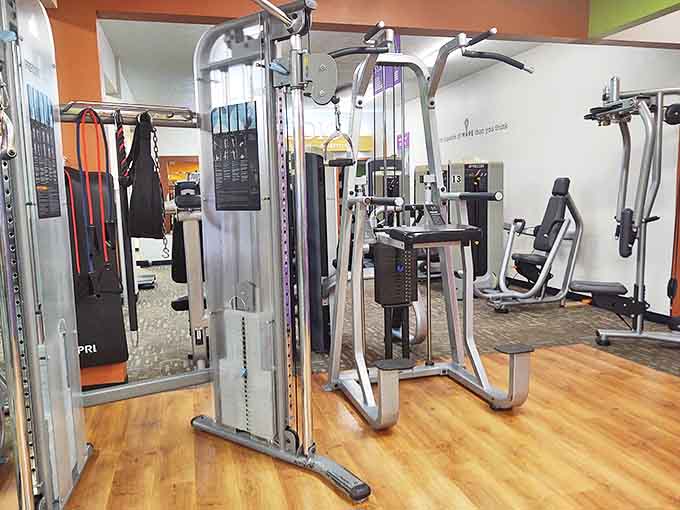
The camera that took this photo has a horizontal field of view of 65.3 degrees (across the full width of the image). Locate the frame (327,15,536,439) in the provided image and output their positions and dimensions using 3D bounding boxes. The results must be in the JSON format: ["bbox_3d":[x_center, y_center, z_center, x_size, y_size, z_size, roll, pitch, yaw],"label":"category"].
[{"bbox_3d":[0.481,-0.176,3.145,1.220,2.190,1.040,-3,7,-16],"label":"frame"}]

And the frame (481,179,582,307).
[{"bbox_3d":[2.175,-0.129,5.783,1.130,1.420,0.760,-3,7,-16],"label":"frame"}]

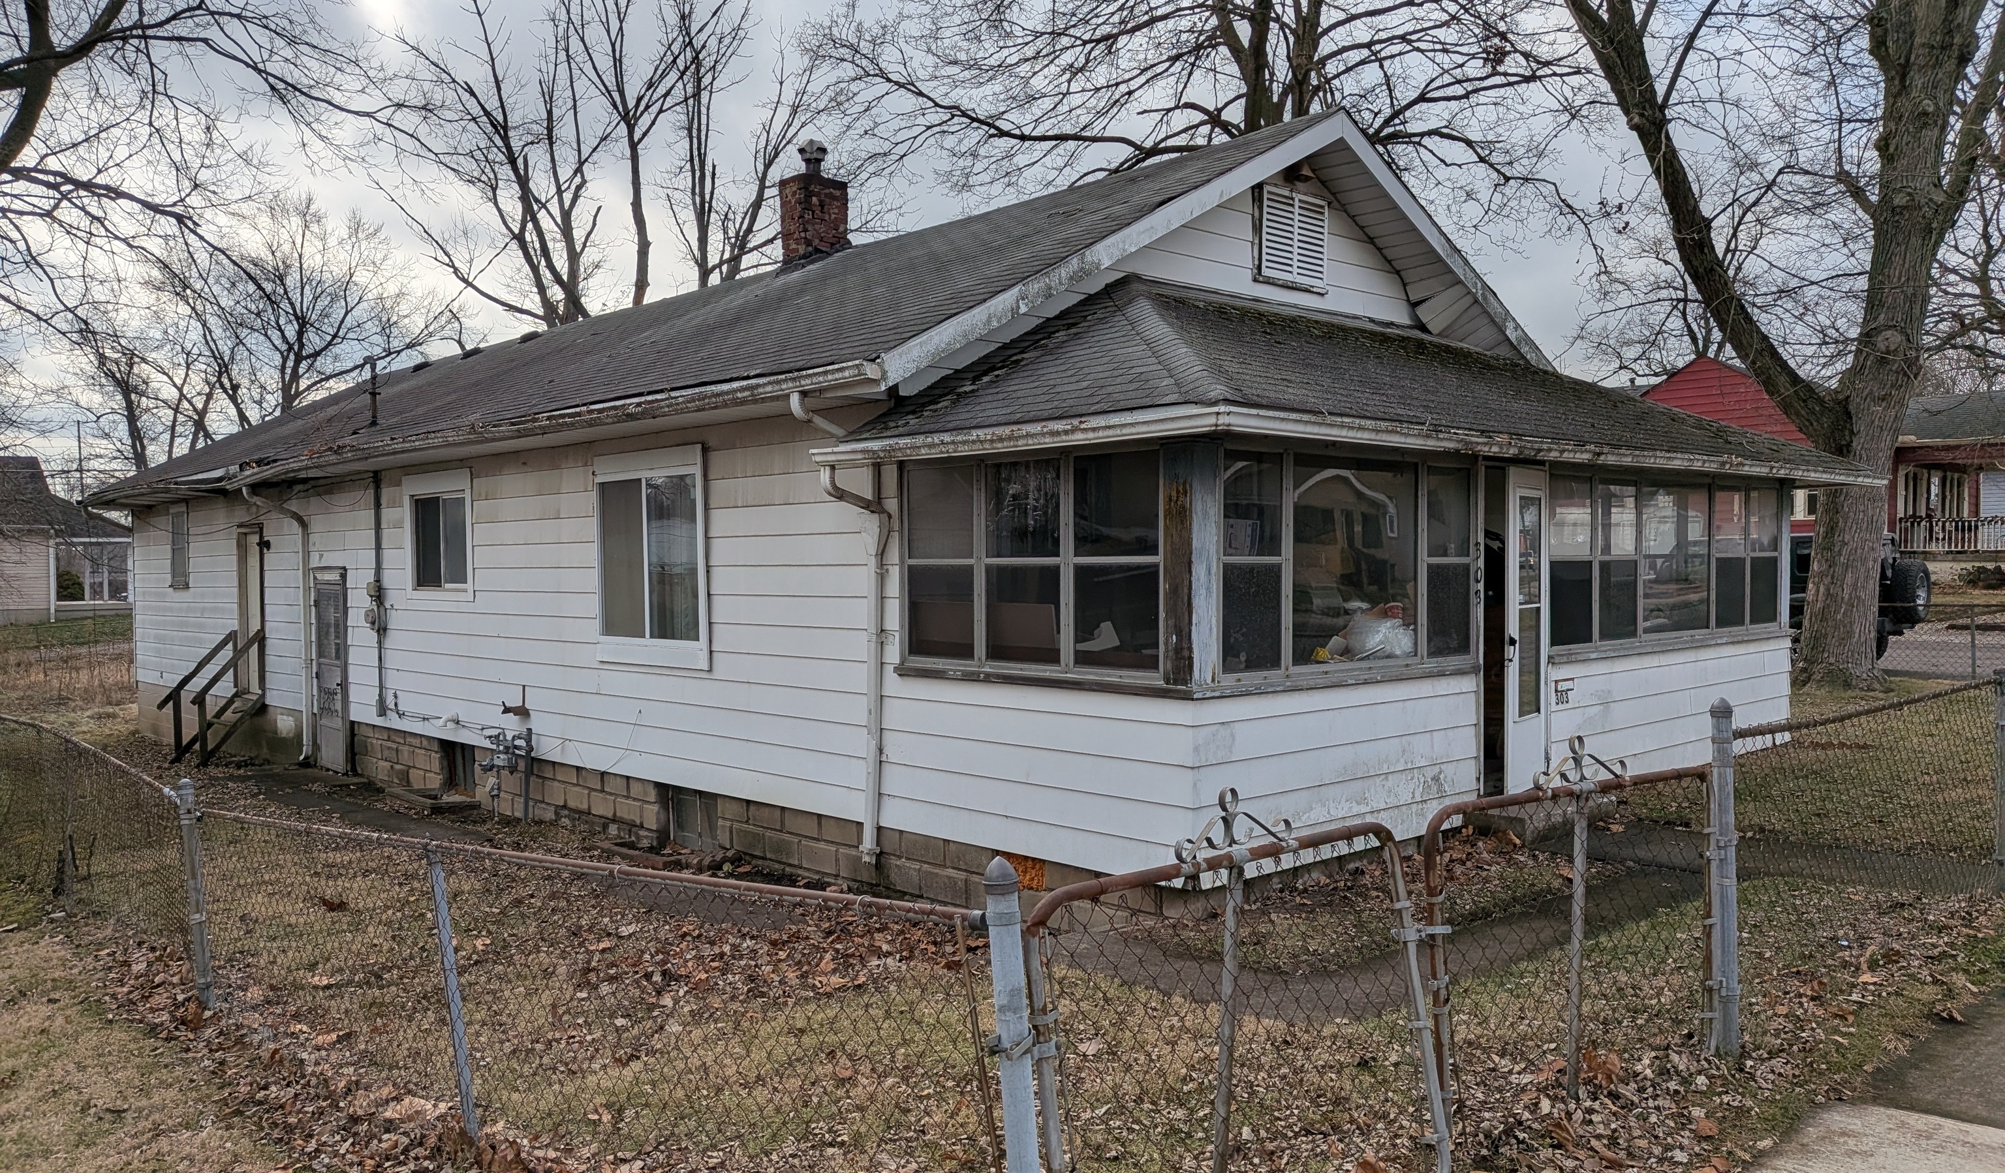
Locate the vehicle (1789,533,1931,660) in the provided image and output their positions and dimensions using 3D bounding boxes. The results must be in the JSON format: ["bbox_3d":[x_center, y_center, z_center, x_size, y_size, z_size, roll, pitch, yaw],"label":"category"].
[{"bbox_3d":[10.217,0.108,18.931,1.780,1.800,4.000,-1,1,-45],"label":"vehicle"}]

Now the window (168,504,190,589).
[{"bbox_3d":[-11.362,-0.547,19.172,0.090,1.160,0.820,-1,1,-45],"label":"window"}]

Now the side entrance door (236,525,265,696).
[{"bbox_3d":[-9.202,0.292,17.070,0.100,2.060,0.920,-1,1,-45],"label":"side entrance door"}]

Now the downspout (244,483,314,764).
[{"bbox_3d":[-8.229,0.394,15.745,0.420,3.200,0.850,-1,1,-45],"label":"downspout"}]

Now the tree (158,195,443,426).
[{"bbox_3d":[-22.615,-5.492,45.090,9.530,14.620,9.000,-1,1,-27],"label":"tree"}]

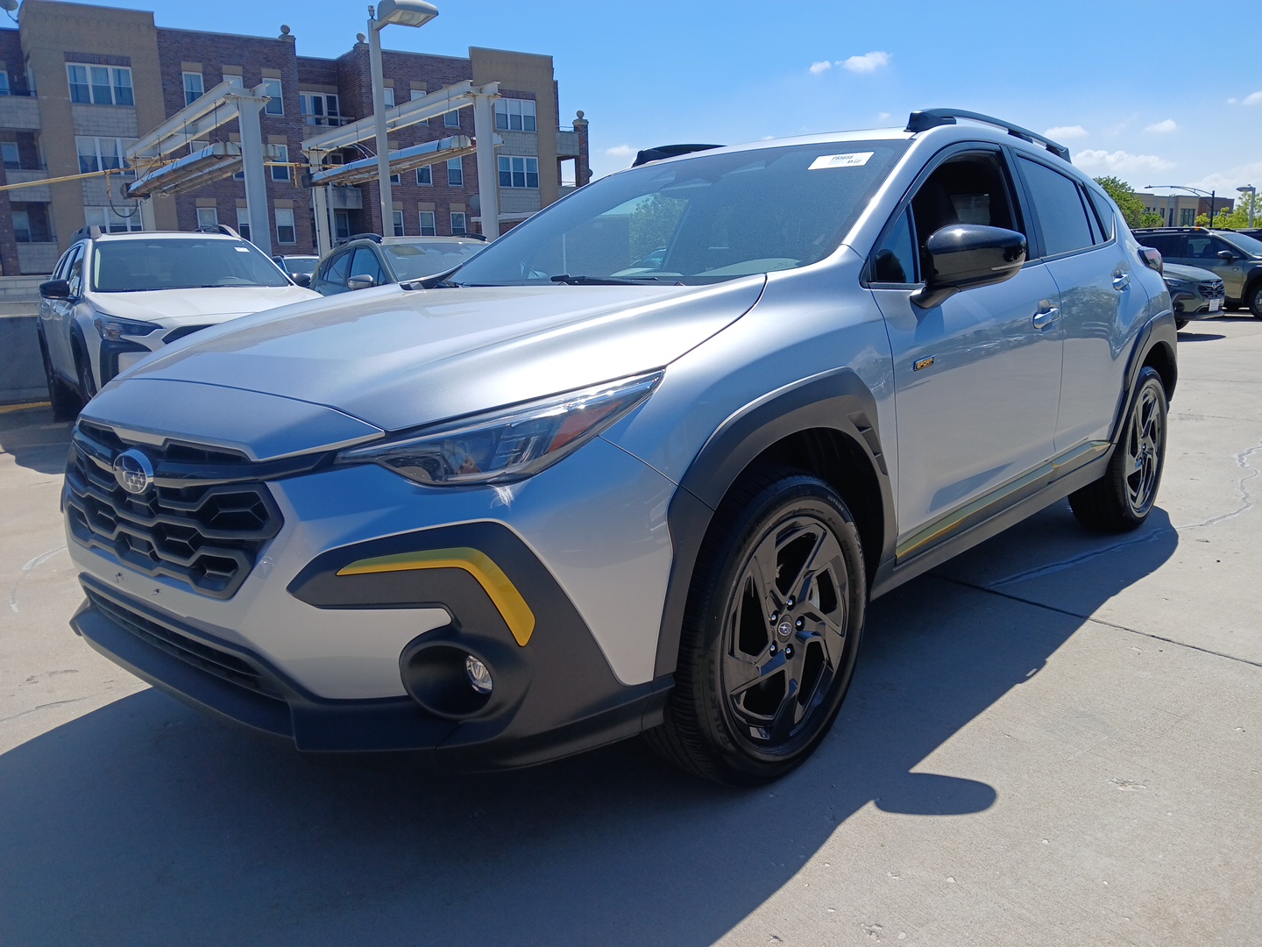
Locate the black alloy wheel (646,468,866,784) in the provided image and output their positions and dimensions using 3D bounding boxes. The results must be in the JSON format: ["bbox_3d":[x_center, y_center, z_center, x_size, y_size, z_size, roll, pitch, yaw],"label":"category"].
[{"bbox_3d":[0.278,0.316,2.097,0.235,0.700,0.700,7,14,40],"label":"black alloy wheel"}]

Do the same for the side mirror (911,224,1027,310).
[{"bbox_3d":[0.819,-0.506,2.315,0.220,0.200,0.215,8,14,41],"label":"side mirror"}]

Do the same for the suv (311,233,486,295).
[{"bbox_3d":[-1.947,-1.585,9.454,1.810,1.600,4.480,-9,13,-33],"label":"suv"}]

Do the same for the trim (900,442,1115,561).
[{"bbox_3d":[1.234,0.029,2.984,0.035,0.065,1.730,8,16,42],"label":"trim"}]

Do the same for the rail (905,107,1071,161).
[{"bbox_3d":[1.314,-1.197,3.364,0.055,0.105,1.470,8,15,42],"label":"rail"}]

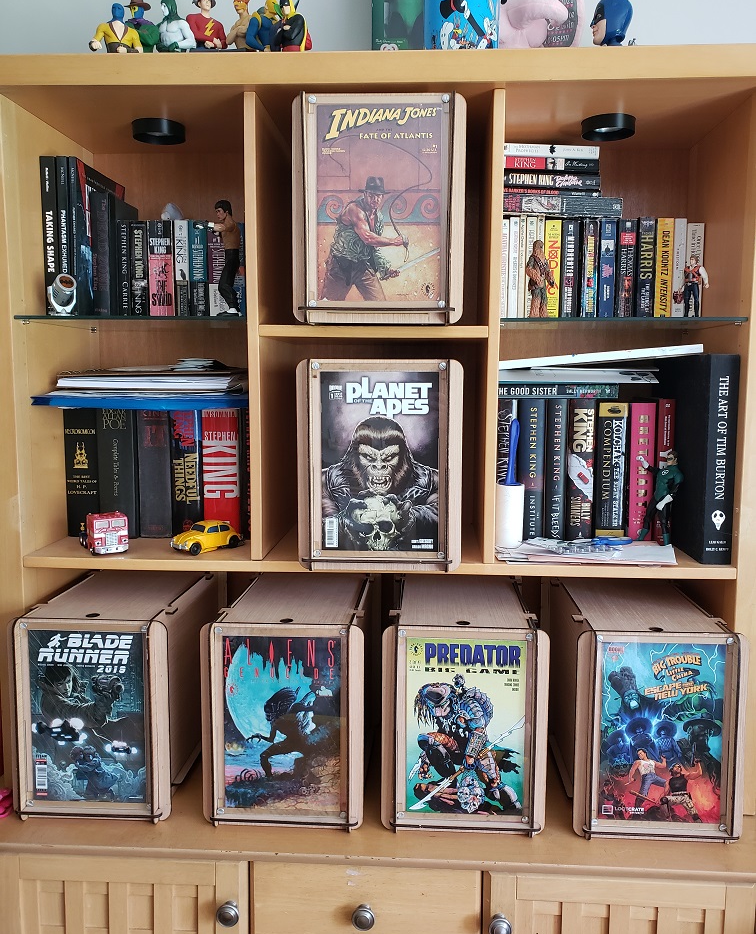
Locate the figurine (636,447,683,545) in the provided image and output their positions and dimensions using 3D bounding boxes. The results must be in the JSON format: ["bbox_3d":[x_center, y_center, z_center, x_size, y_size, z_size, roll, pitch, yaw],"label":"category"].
[{"bbox_3d":[0.457,0.054,1.228,0.056,0.164,0.050,4,7,33],"label":"figurine"}]

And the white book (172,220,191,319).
[{"bbox_3d":[-0.324,-0.331,1.317,0.026,0.171,0.106,1,6,3],"label":"white book"}]

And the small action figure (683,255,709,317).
[{"bbox_3d":[0.477,-0.271,1.147,0.044,0.095,0.028,2,7,15],"label":"small action figure"}]

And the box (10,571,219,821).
[{"bbox_3d":[-0.413,0.357,1.278,0.238,0.306,0.352,1,6,3],"label":"box"}]

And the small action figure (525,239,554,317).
[{"bbox_3d":[0.249,-0.285,1.166,0.031,0.126,0.035,-3,6,-27],"label":"small action figure"}]

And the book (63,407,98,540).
[{"bbox_3d":[-0.513,-0.002,1.408,0.061,0.237,0.157,1,7,3],"label":"book"}]

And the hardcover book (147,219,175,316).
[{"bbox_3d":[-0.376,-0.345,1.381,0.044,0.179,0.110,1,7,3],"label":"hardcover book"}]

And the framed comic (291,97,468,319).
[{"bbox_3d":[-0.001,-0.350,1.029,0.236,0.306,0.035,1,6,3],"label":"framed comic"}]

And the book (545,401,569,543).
[{"bbox_3d":[0.300,0.004,1.343,0.035,0.243,0.160,1,6,3],"label":"book"}]

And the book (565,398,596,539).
[{"bbox_3d":[0.342,0.005,1.340,0.044,0.243,0.160,1,6,3],"label":"book"}]

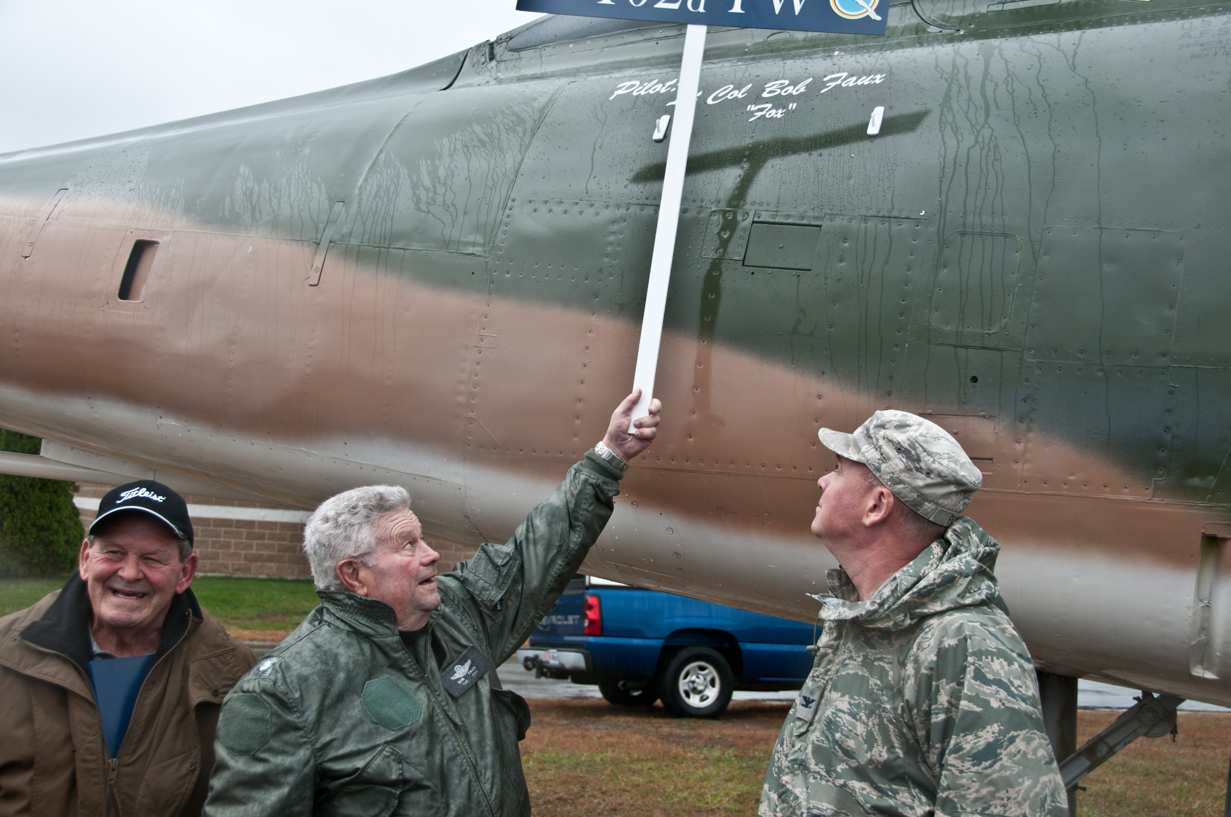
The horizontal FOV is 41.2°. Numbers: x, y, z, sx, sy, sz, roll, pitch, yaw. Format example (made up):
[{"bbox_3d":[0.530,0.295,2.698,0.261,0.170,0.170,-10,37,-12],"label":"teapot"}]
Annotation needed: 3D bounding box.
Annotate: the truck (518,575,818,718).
[{"bbox_3d":[1.956,2.365,17.586,5.750,1.870,2.000,5,-7,-21],"label":"truck"}]

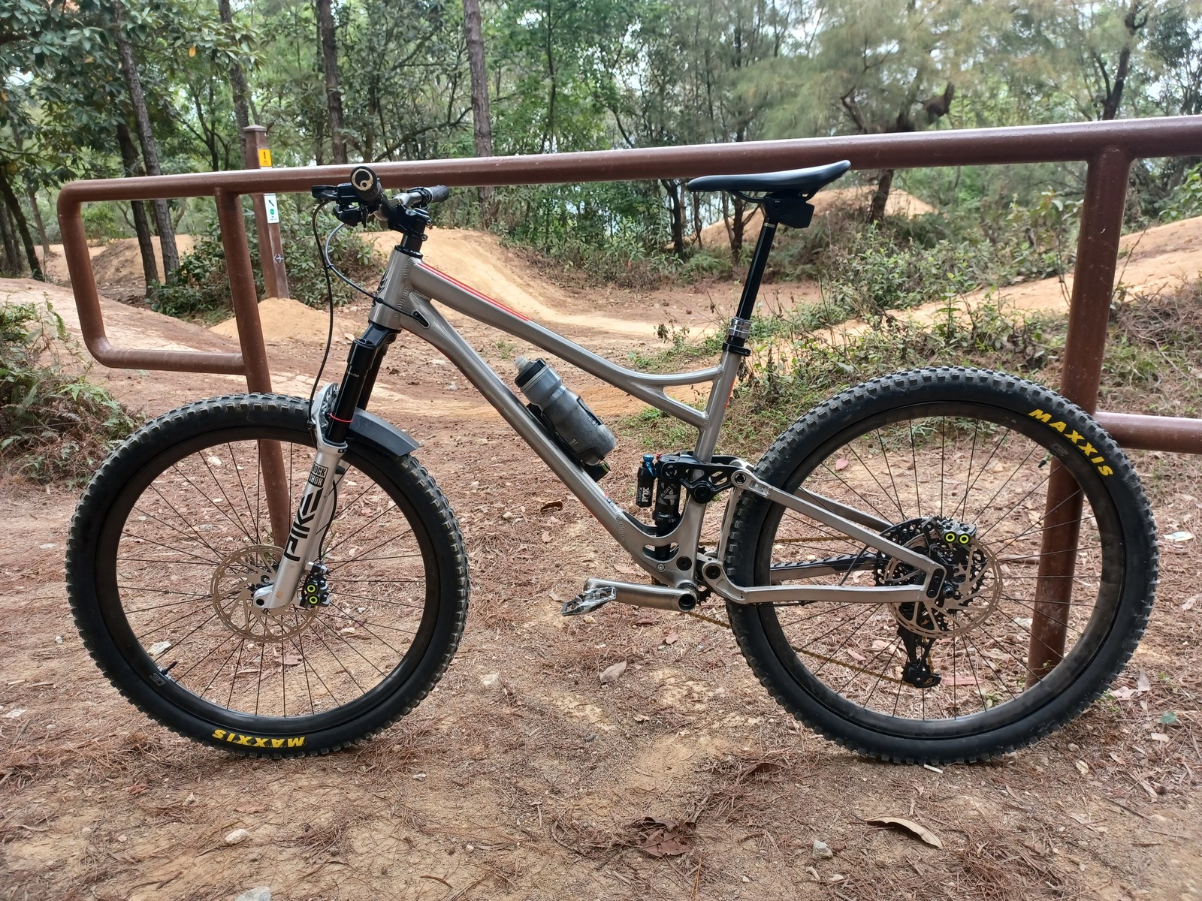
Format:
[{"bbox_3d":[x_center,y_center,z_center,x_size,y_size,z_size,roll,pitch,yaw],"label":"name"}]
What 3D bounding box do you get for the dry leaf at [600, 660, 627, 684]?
[{"bbox_3d":[0.028,0.504,1.988,0.040,0.016,0.086,9,21,34],"label":"dry leaf"}]

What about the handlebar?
[{"bbox_3d":[-0.340,-0.439,1.501,0.075,0.070,0.780,-3,15,-2],"label":"handlebar"}]

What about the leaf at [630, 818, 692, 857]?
[{"bbox_3d":[0.101,0.652,1.477,0.105,0.022,0.072,-3,17,0],"label":"leaf"}]

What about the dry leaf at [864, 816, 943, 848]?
[{"bbox_3d":[0.511,0.637,1.458,0.127,0.022,0.032,8,20,33],"label":"dry leaf"}]

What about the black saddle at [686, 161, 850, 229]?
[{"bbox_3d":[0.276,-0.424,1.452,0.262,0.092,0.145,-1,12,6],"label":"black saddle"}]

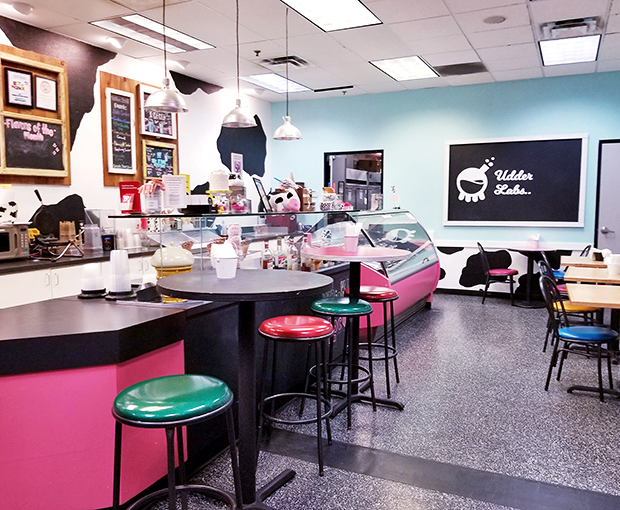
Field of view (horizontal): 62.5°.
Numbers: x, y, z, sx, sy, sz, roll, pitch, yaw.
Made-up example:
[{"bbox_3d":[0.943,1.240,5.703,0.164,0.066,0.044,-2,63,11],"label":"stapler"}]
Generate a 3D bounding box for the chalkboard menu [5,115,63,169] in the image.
[{"bbox_3d":[-2.564,-1.023,4.792,0.030,0.445,0.590,3,7,26],"label":"chalkboard menu"}]

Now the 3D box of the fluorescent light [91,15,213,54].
[{"bbox_3d":[-1.506,-2.192,5.075,0.600,0.070,1.210,3,7,26],"label":"fluorescent light"}]

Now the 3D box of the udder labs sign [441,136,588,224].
[{"bbox_3d":[2.839,-1.022,7.201,1.860,1.245,0.045,3,7,26],"label":"udder labs sign"}]

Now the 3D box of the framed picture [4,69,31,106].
[{"bbox_3d":[-2.632,-1.503,4.634,0.025,0.330,0.265,3,7,26],"label":"framed picture"}]

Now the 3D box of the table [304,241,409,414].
[{"bbox_3d":[0.320,0.501,3.571,0.755,1.068,0.755,0,6,0],"label":"table"}]

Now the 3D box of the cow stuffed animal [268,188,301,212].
[{"bbox_3d":[-0.204,-0.442,4.144,0.220,0.190,0.205,-5,8,-43],"label":"cow stuffed animal"}]

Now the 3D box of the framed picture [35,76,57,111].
[{"bbox_3d":[-2.648,-1.618,5.123,0.025,0.320,0.240,3,7,27],"label":"framed picture"}]

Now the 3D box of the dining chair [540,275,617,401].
[{"bbox_3d":[2.014,0.590,3.799,0.515,0.850,0.415,4,7,33],"label":"dining chair"}]

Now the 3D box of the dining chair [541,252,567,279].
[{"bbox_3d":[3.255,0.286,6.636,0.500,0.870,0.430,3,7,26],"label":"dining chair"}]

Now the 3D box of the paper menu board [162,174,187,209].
[{"bbox_3d":[-0.842,-0.394,3.175,0.150,0.212,0.020,-3,7,-27],"label":"paper menu board"}]

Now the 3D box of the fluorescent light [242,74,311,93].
[{"bbox_3d":[-0.442,-2.450,7.266,0.600,0.070,1.210,3,7,26],"label":"fluorescent light"}]

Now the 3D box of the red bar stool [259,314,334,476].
[{"bbox_3d":[-0.063,0.728,2.746,0.410,0.780,0.410,1,6,10],"label":"red bar stool"}]

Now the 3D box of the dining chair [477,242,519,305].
[{"bbox_3d":[2.579,0.260,7.013,0.515,0.850,0.420,3,6,22],"label":"dining chair"}]

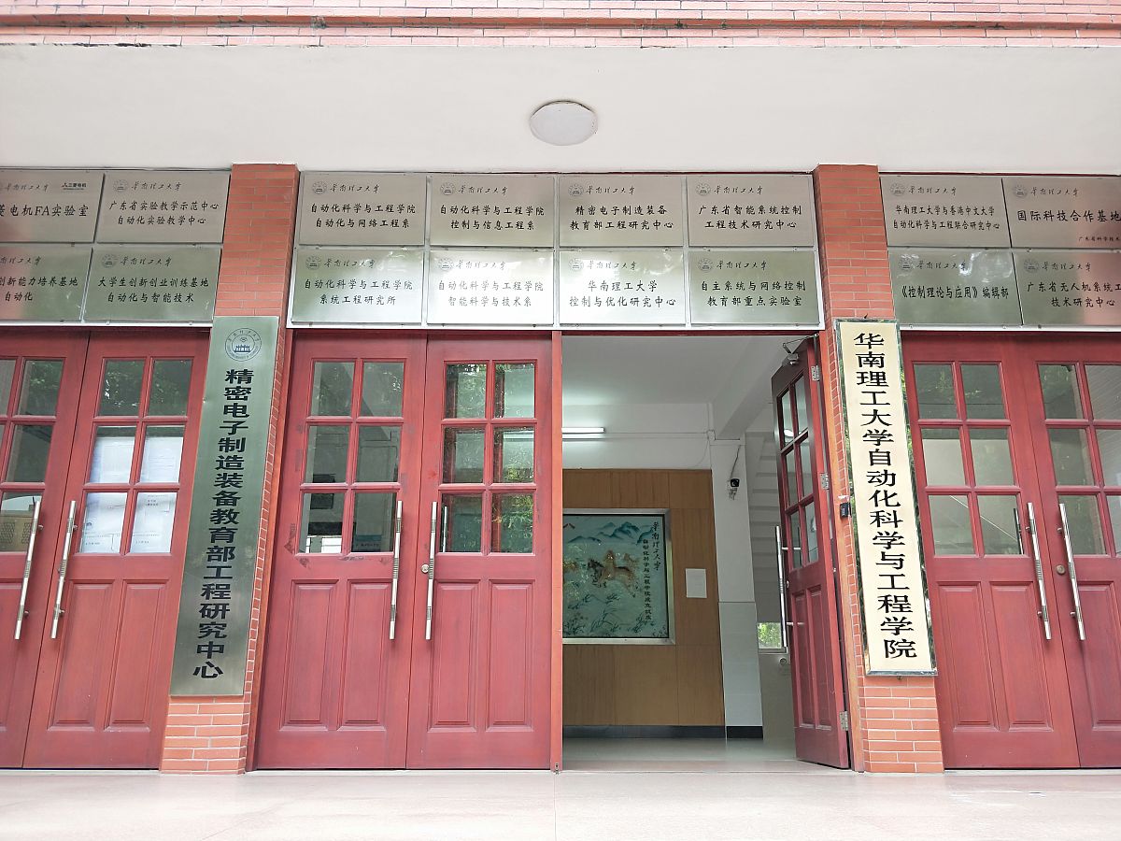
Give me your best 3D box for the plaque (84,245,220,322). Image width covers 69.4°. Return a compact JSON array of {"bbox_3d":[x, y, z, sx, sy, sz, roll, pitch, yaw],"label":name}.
[{"bbox_3d":[-2.530,-0.846,5.043,0.790,0.493,0.025,0,-15,-1],"label":"plaque"}]

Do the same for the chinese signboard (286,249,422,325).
[{"bbox_3d":[-1.258,-0.836,5.055,0.790,0.493,0.025,0,-15,-1],"label":"chinese signboard"}]

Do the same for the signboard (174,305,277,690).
[{"bbox_3d":[-1.905,0.430,4.654,0.396,2.184,0.030,0,-15,0],"label":"signboard"}]

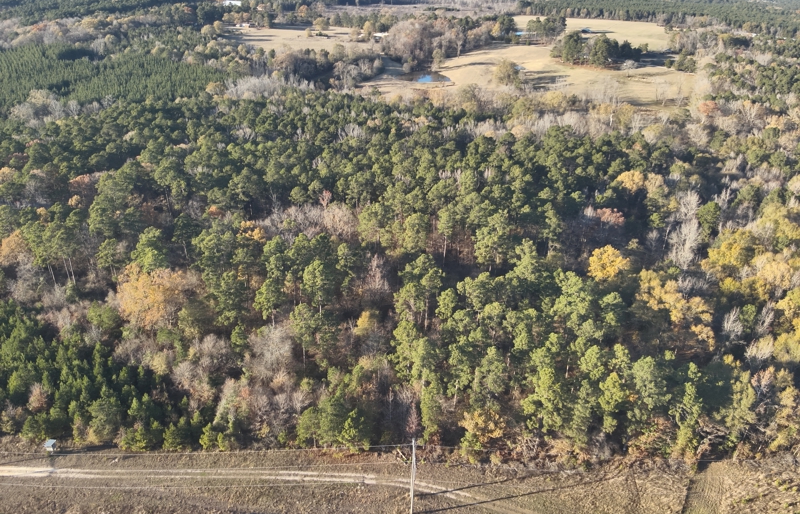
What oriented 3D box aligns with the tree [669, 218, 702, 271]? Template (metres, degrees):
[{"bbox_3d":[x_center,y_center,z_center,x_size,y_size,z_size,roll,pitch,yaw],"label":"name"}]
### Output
[{"bbox_3d":[108.000,-4.500,210.000,11.500,21.500,11.000,2,29,0],"label":"tree"}]

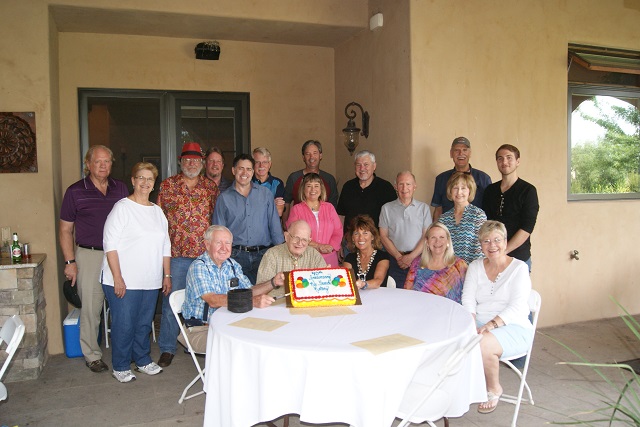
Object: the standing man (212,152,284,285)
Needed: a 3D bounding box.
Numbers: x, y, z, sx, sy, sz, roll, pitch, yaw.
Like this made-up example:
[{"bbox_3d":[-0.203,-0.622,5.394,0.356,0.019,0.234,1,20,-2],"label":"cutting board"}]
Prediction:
[{"bbox_3d":[-0.555,0.397,4.140,0.550,1.720,0.330,-1,4,-7],"label":"standing man"}]

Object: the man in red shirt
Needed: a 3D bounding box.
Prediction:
[{"bbox_3d":[-1.110,0.335,4.440,0.550,1.840,0.350,-2,3,-15],"label":"man in red shirt"}]

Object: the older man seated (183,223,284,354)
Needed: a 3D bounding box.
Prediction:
[{"bbox_3d":[-0.560,0.688,3.520,0.820,1.220,0.570,2,5,44],"label":"older man seated"}]

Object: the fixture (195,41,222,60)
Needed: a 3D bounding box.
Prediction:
[{"bbox_3d":[-1.222,-1.770,5.811,0.270,0.200,0.190,-2,4,-19],"label":"fixture"}]

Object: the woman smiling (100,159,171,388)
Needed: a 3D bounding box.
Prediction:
[{"bbox_3d":[-1.430,0.443,4.170,0.520,1.670,0.350,-4,4,-35],"label":"woman smiling"}]

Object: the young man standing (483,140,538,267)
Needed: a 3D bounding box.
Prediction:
[{"bbox_3d":[1.475,0.343,4.160,0.500,1.750,0.330,1,4,38],"label":"young man standing"}]

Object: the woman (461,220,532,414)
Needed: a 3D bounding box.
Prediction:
[{"bbox_3d":[1.129,0.665,3.490,0.500,1.230,0.690,2,5,32],"label":"woman"}]

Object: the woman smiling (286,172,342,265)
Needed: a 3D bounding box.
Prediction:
[{"bbox_3d":[-0.049,0.449,4.350,0.480,1.570,0.320,-1,4,-1],"label":"woman smiling"}]

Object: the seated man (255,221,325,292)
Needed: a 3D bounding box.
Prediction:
[{"bbox_3d":[-0.150,0.670,3.600,0.560,1.230,0.800,-2,3,-15],"label":"seated man"}]

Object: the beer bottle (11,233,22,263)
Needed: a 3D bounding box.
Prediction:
[{"bbox_3d":[-2.378,0.272,4.180,0.066,0.236,0.066,-2,4,-19],"label":"beer bottle"}]

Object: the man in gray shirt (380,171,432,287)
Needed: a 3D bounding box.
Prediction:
[{"bbox_3d":[0.677,0.444,4.200,0.470,1.580,0.330,0,4,9],"label":"man in gray shirt"}]

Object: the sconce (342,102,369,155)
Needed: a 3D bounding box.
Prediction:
[{"bbox_3d":[0.369,-0.879,5.569,0.270,0.560,0.190,-2,4,-19],"label":"sconce"}]

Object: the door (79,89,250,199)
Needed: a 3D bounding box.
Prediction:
[{"bbox_3d":[-1.619,-0.075,5.867,1.792,2.515,0.120,-2,4,-19],"label":"door"}]

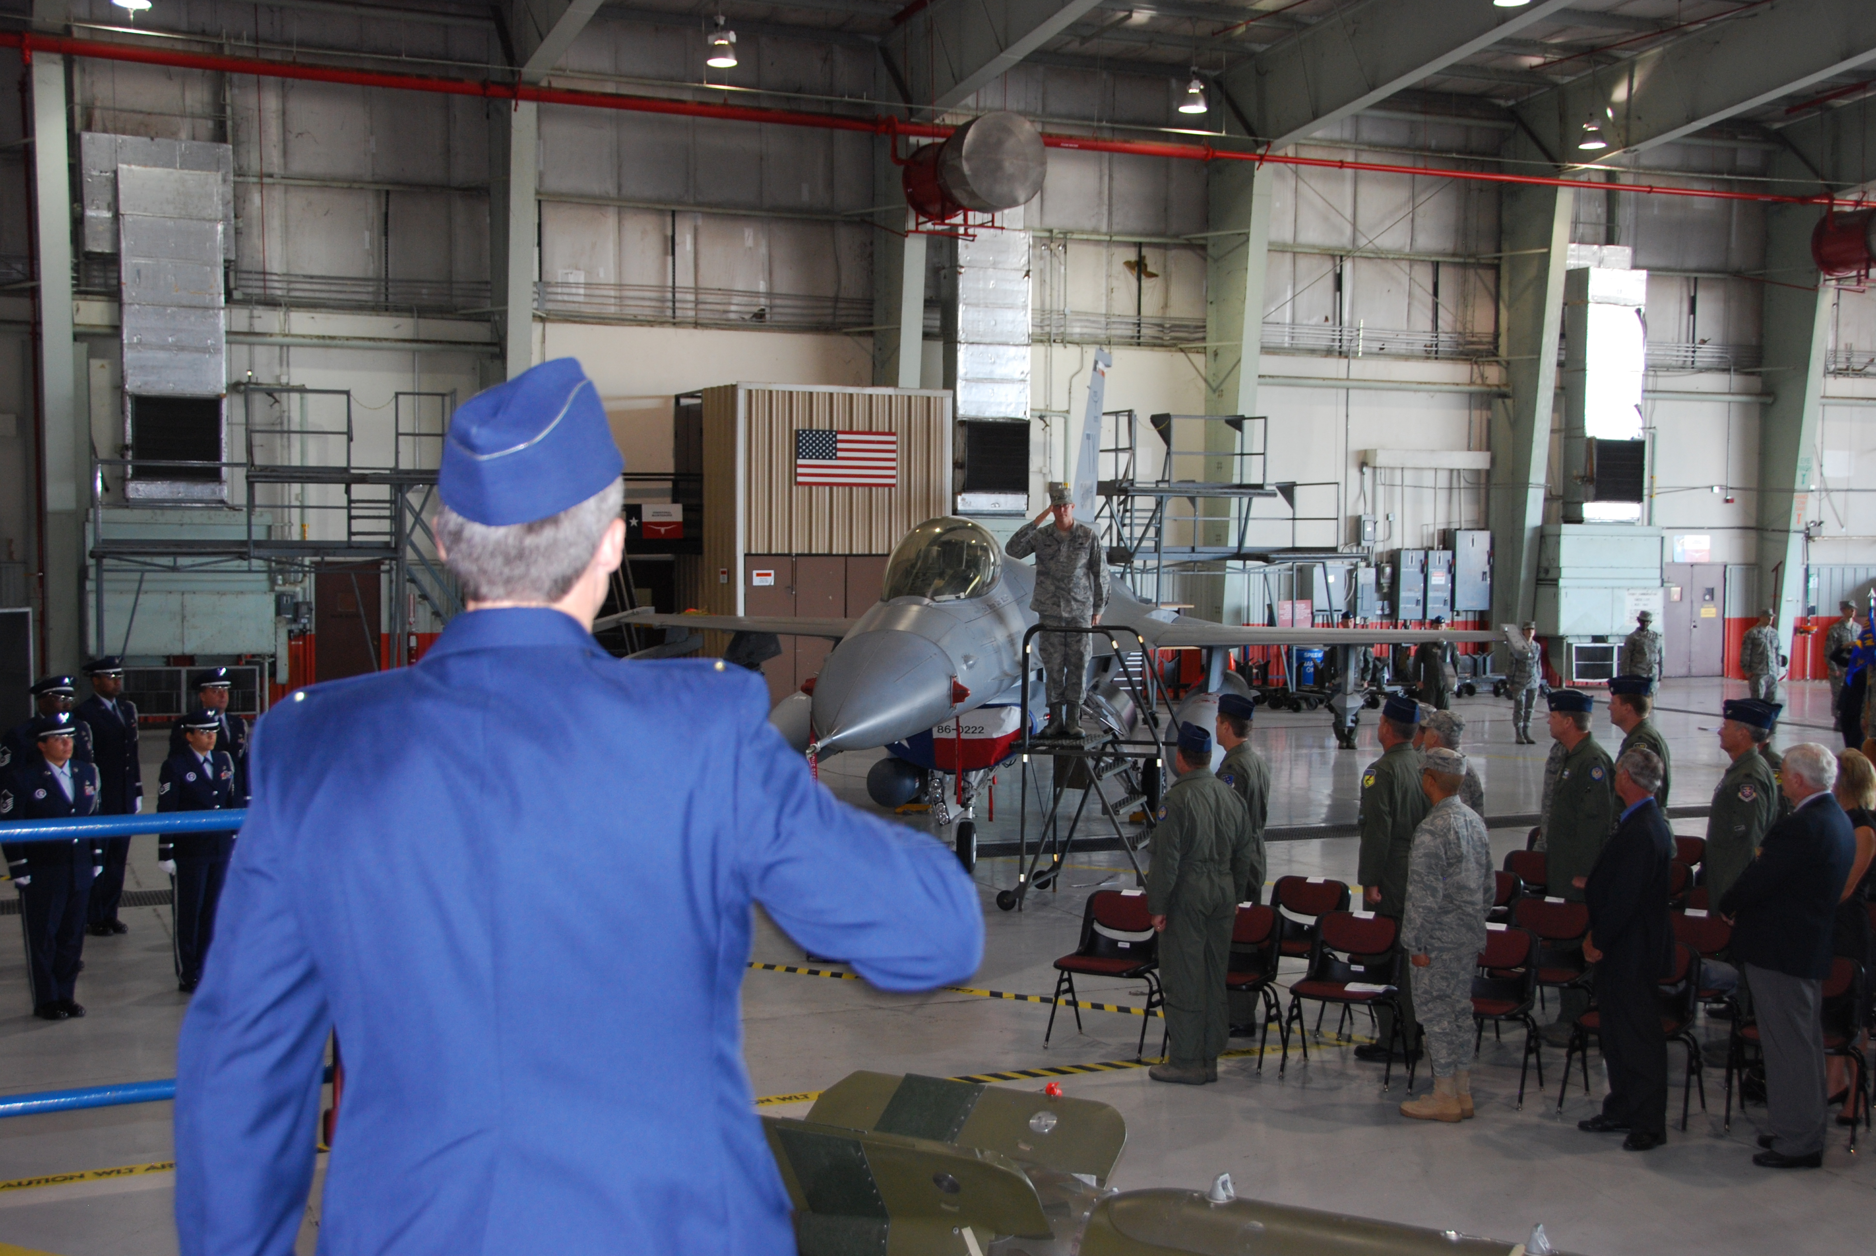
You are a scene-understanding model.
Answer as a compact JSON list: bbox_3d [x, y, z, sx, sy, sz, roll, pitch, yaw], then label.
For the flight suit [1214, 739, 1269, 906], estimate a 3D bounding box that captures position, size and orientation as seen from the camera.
[{"bbox_3d":[1.624,1.404,12.050,0.330,1.540,0.520,2,3,37],"label":"flight suit"}]

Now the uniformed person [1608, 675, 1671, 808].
[{"bbox_3d":[4.148,1.240,13.028,0.350,1.924,0.530,1,2,24],"label":"uniformed person"}]

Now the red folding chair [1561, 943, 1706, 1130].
[{"bbox_3d":[3.300,1.884,10.309,0.560,0.790,0.520,1,2,36],"label":"red folding chair"}]

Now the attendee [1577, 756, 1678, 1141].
[{"bbox_3d":[3.141,1.447,10.009,0.370,1.760,0.510,0,2,4],"label":"attendee"}]

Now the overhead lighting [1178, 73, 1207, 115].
[{"bbox_3d":[3.128,-6.572,26.963,0.360,0.520,0.360,0,3,0],"label":"overhead lighting"}]

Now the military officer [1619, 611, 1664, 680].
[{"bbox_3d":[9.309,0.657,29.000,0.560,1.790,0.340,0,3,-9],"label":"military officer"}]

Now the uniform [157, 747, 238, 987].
[{"bbox_3d":[-4.373,1.414,12.950,0.470,1.410,0.300,-2,3,-38],"label":"uniform"}]

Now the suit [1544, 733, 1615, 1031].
[{"bbox_3d":[3.461,1.379,11.843,0.330,1.590,0.540,1,2,12],"label":"suit"}]

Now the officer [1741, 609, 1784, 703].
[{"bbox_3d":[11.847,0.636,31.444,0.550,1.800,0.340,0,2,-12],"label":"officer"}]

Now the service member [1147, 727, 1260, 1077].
[{"bbox_3d":[1.330,1.373,11.033,0.340,1.790,0.520,2,3,44],"label":"service member"}]

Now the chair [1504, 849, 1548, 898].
[{"bbox_3d":[3.664,1.791,13.496,0.560,0.790,0.520,1,2,34],"label":"chair"}]

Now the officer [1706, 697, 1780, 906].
[{"bbox_3d":[4.281,1.337,11.627,0.340,1.870,0.540,1,2,26],"label":"officer"}]

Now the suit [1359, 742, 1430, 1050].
[{"bbox_3d":[2.421,1.390,11.506,0.320,1.580,0.530,2,2,38],"label":"suit"}]

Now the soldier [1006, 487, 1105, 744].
[{"bbox_3d":[0.894,-0.135,16.200,0.750,1.860,0.420,1,3,5],"label":"soldier"}]

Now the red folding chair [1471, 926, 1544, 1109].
[{"bbox_3d":[2.680,1.892,10.885,0.540,0.800,0.530,2,3,29],"label":"red folding chair"}]

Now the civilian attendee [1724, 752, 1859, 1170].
[{"bbox_3d":[3.720,1.401,9.529,0.480,1.805,0.550,1,2,27],"label":"civilian attendee"}]

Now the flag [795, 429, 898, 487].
[{"bbox_3d":[-1.300,-2.435,31.500,1.520,0.810,0.040,-1,3,-24],"label":"flag"}]

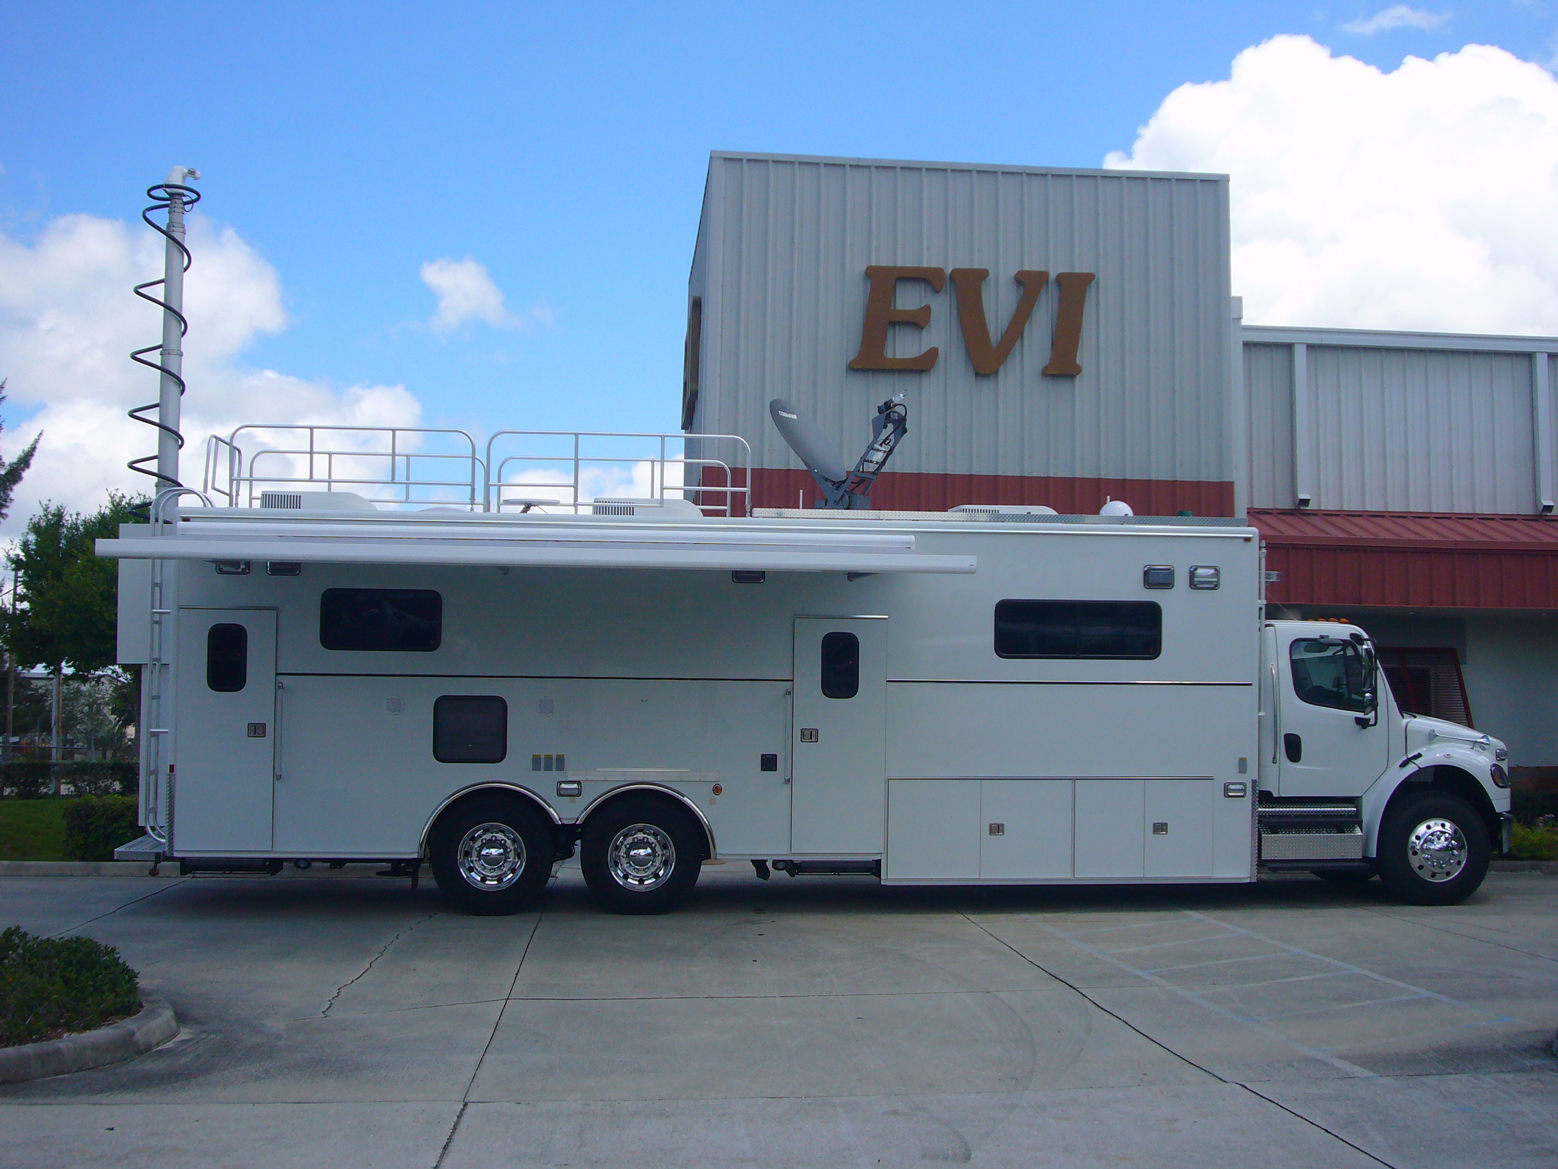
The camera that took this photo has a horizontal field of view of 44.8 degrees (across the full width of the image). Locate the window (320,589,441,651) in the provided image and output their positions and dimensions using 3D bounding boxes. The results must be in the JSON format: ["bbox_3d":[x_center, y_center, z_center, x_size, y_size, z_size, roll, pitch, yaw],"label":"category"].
[{"bbox_3d":[-3.450,0.307,16.401,1.042,0.541,0.060,1,-4,-5],"label":"window"}]

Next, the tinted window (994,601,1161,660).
[{"bbox_3d":[2.680,0.405,16.927,1.530,0.531,0.060,1,-4,-5],"label":"tinted window"}]

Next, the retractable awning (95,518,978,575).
[{"bbox_3d":[-1.830,-0.310,15.341,6.500,0.560,2.740,1,-4,-7],"label":"retractable awning"}]

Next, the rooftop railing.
[{"bbox_3d":[-2.690,-0.926,17.490,4.780,0.790,1.800,1,-4,-5],"label":"rooftop railing"}]

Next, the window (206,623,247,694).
[{"bbox_3d":[-4.746,0.631,16.269,0.343,0.591,0.060,1,-4,-5],"label":"window"}]

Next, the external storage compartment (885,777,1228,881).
[{"bbox_3d":[2.443,2.223,17.335,3.100,0.930,0.500,1,-4,-7],"label":"external storage compartment"}]

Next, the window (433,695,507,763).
[{"bbox_3d":[-2.677,1.258,16.409,0.637,0.588,0.060,1,-4,-5],"label":"window"}]

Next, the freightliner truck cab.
[{"bbox_3d":[5.425,1.702,18.342,2.500,2.580,2.450,1,-4,-5],"label":"freightliner truck cab"}]

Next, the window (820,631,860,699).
[{"bbox_3d":[0.550,0.729,16.961,0.360,0.610,0.050,1,-4,-7],"label":"window"}]

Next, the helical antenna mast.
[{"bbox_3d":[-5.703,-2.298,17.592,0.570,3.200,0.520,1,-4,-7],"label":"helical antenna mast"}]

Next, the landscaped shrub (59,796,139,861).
[{"bbox_3d":[-6.980,2.570,20.200,1.100,0.700,0.900,1,-4,-5],"label":"landscaped shrub"}]

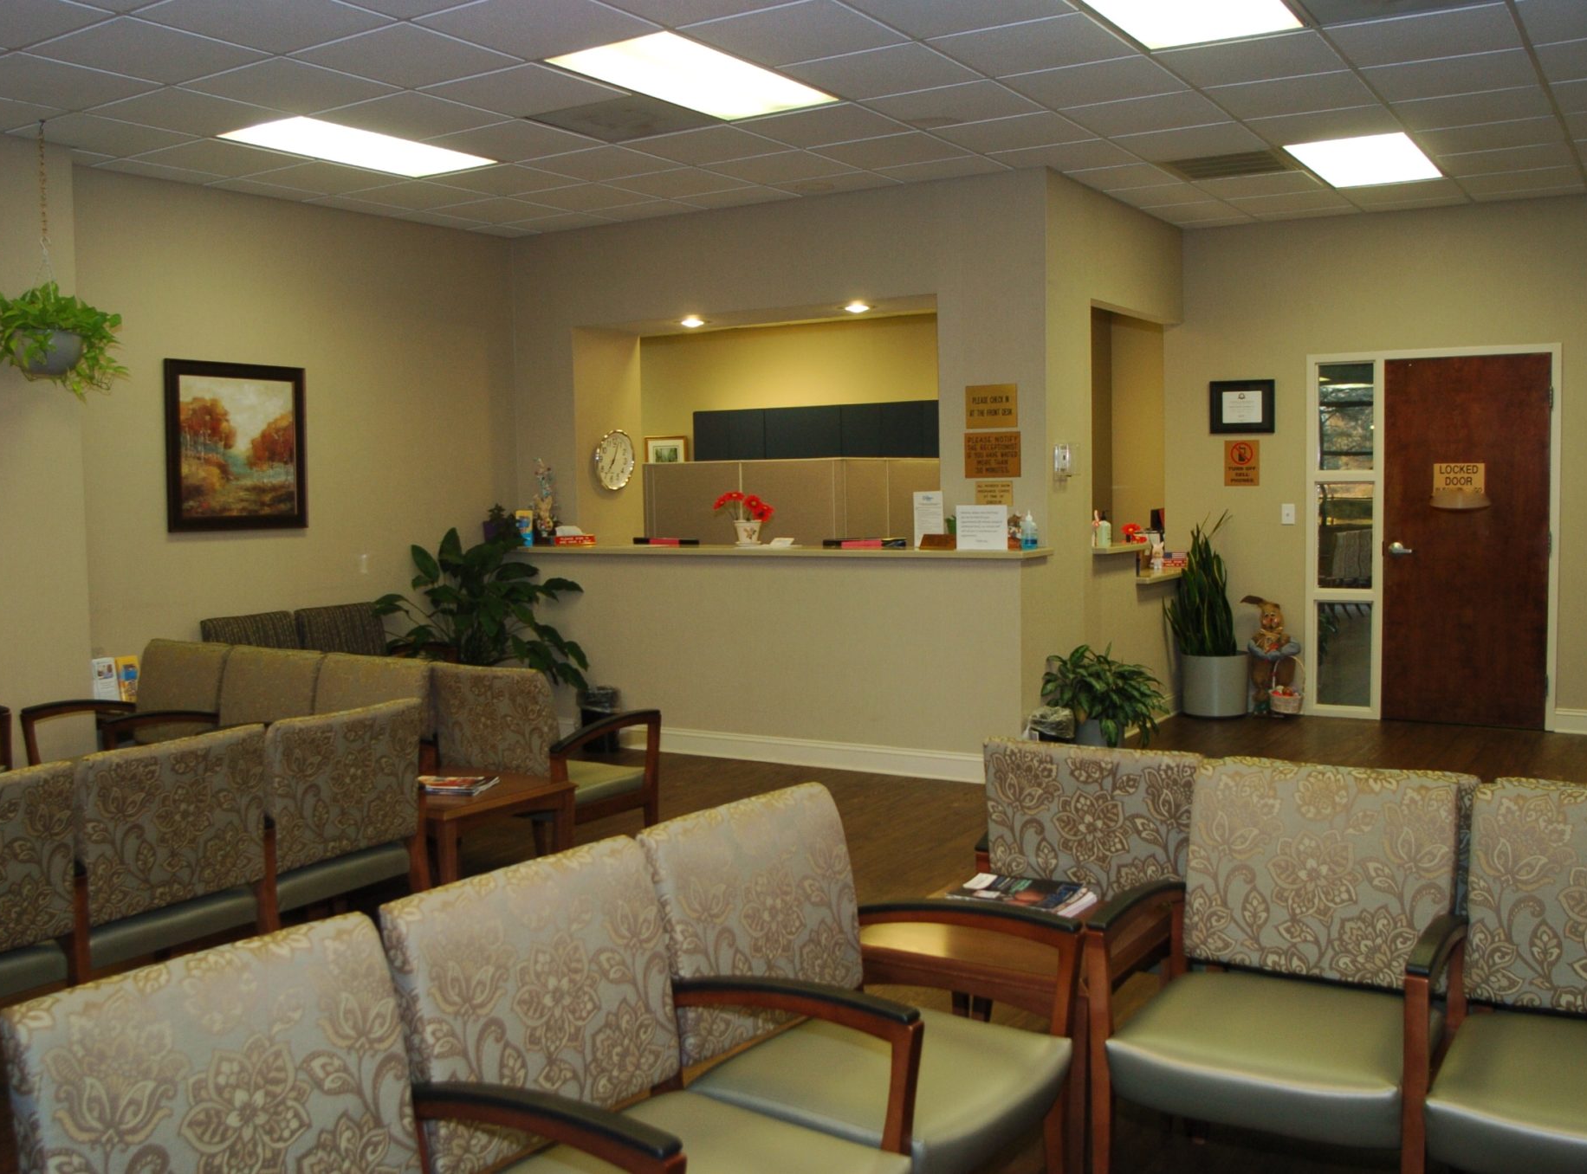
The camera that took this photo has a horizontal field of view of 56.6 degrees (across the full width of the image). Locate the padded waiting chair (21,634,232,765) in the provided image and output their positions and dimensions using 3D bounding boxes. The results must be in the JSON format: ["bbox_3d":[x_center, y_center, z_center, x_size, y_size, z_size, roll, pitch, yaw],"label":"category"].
[{"bbox_3d":[-2.588,0.679,5.815,0.590,0.880,0.640,2,5,32],"label":"padded waiting chair"}]

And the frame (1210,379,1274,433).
[{"bbox_3d":[2.729,-1.089,8.977,0.400,0.328,0.030,2,5,32],"label":"frame"}]

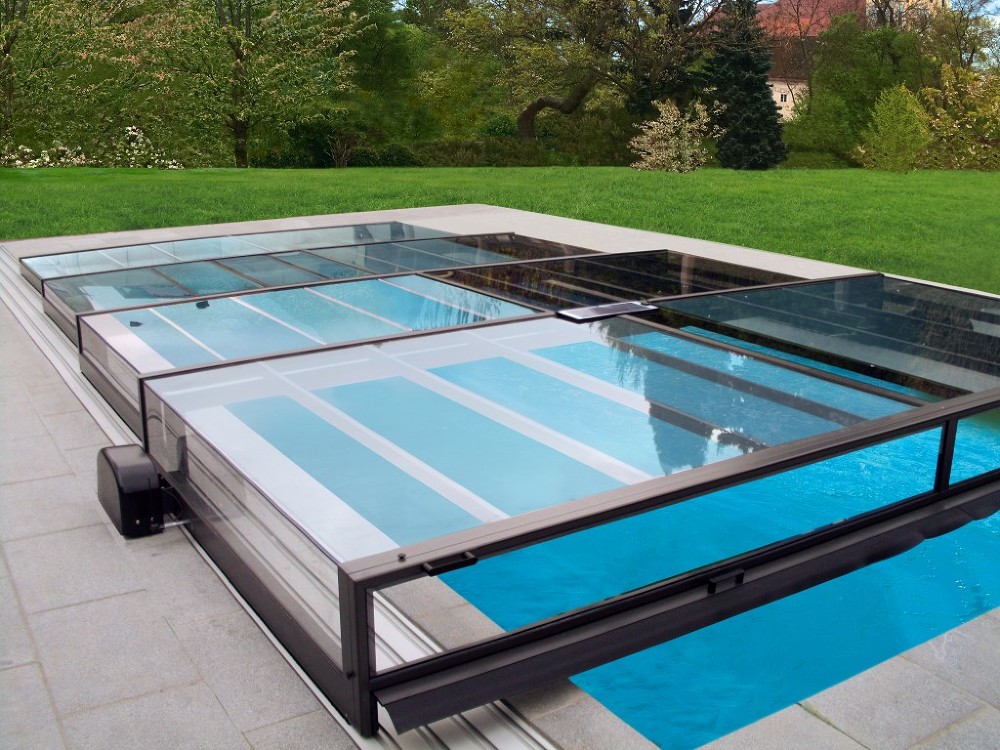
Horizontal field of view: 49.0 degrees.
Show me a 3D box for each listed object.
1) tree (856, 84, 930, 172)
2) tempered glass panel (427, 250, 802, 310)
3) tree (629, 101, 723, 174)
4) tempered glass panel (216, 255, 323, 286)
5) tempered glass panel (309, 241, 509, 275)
[{"bbox_3d":[8.075,-5.032,22.295,1.511,1.676,1.435,5,16,19],"label":"tree"},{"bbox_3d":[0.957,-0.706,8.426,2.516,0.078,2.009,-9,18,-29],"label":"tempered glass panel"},{"bbox_3d":[3.618,-4.959,22.562,1.883,1.403,1.789,2,16,9],"label":"tree"},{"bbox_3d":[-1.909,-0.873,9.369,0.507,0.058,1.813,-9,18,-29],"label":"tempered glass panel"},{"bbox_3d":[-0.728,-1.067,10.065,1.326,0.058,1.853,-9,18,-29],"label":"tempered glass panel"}]

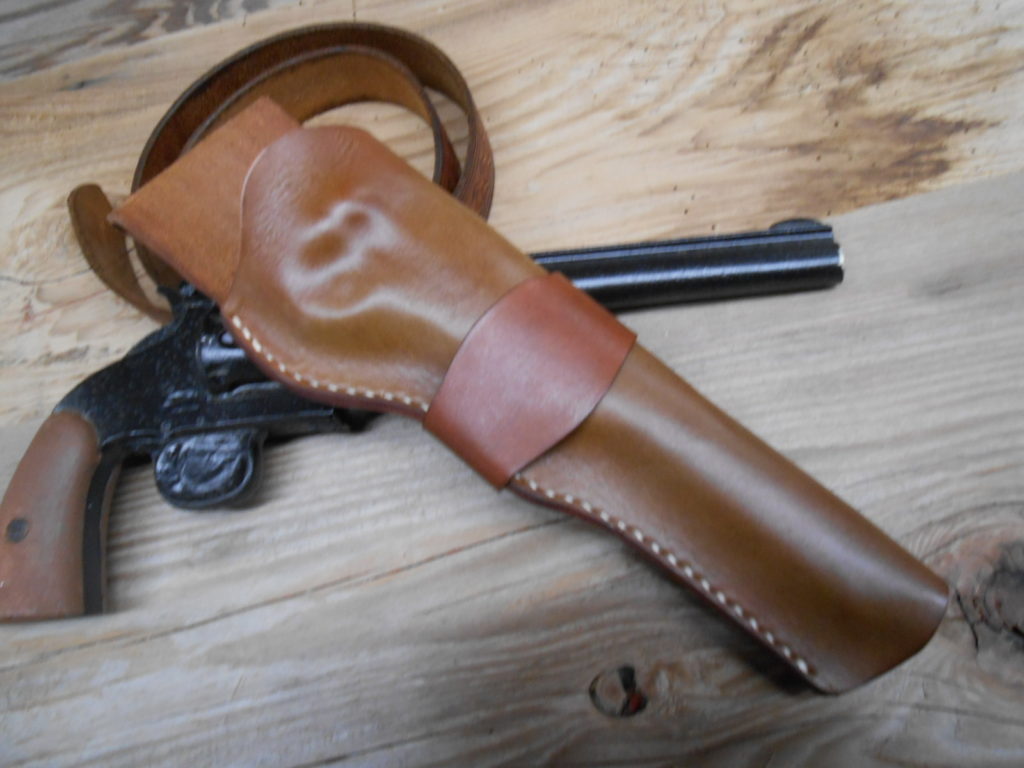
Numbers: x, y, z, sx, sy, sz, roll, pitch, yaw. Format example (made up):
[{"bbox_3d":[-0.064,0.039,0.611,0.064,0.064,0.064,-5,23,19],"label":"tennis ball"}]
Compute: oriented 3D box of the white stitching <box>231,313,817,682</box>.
[{"bbox_3d":[0.000,0.032,0.246,0.215,0.010,0.018,31,66,7],"label":"white stitching"}]

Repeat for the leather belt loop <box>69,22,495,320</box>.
[{"bbox_3d":[-0.092,-0.083,0.319,0.163,0.032,0.136,-18,63,-9],"label":"leather belt loop"}]

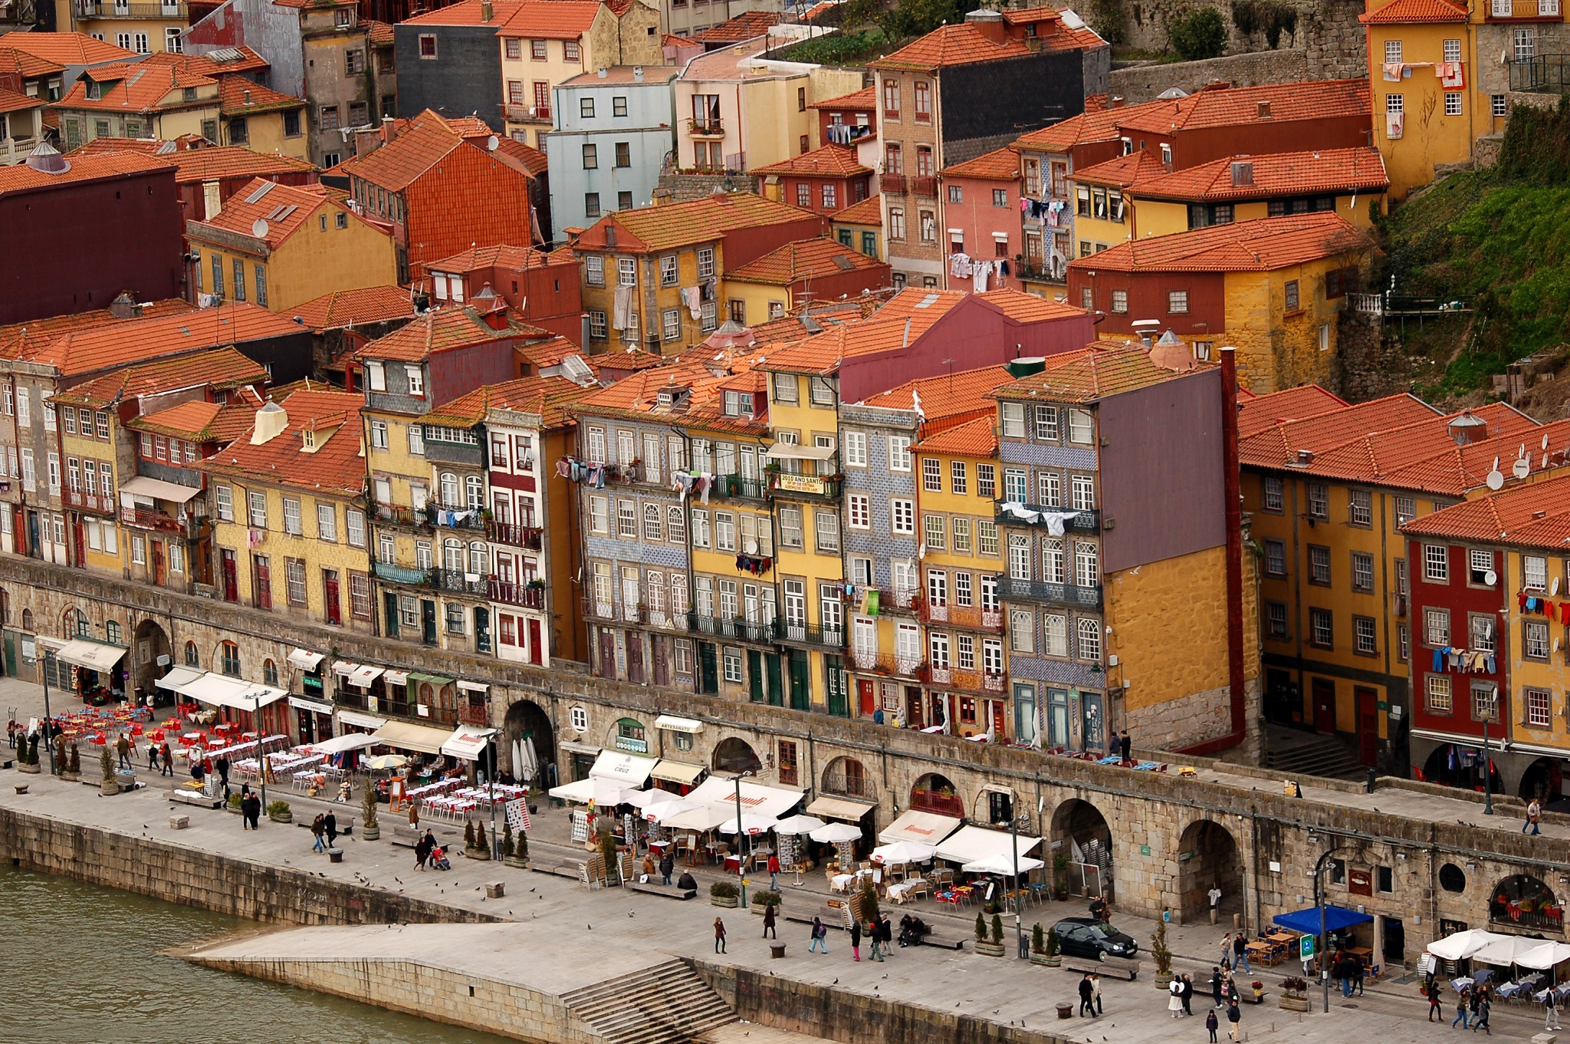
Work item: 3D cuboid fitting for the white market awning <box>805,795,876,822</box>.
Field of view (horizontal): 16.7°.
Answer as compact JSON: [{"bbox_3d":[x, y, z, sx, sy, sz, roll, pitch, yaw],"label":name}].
[{"bbox_3d":[2.534,12.954,241.819,3.238,0.584,0.988,7,15,41],"label":"white market awning"}]

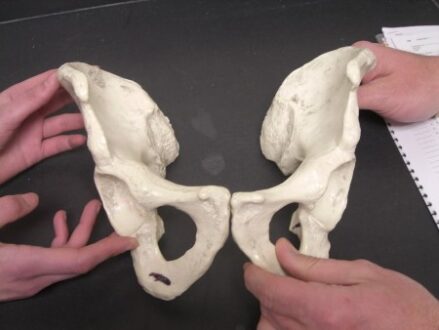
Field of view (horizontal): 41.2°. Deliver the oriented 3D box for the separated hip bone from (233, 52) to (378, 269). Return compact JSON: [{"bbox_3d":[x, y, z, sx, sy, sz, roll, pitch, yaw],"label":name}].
[{"bbox_3d":[0.079,0.003,0.525,0.131,0.147,0.205,-6,82,7],"label":"separated hip bone"}]

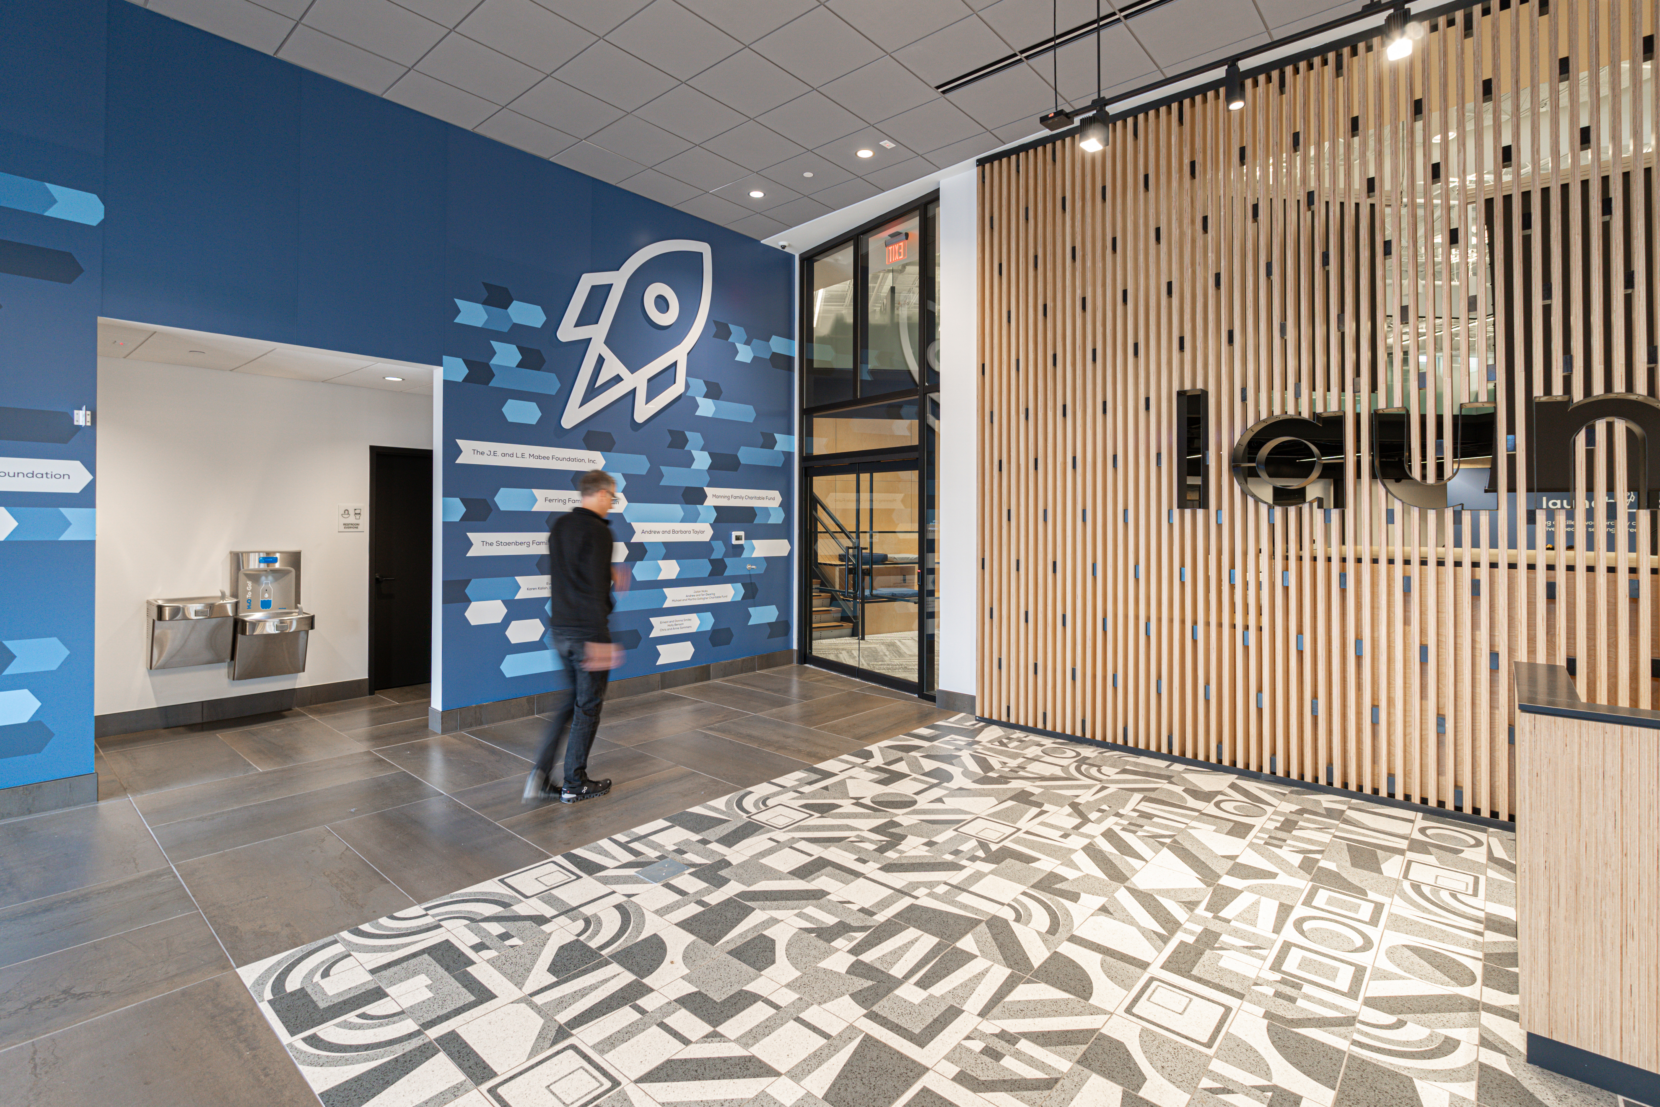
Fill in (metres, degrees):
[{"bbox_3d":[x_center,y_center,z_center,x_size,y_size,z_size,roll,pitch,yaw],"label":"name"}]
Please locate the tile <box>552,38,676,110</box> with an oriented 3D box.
[{"bbox_3d":[-1.387,-3.104,4.819,0.605,0.020,0.605,4,5,41],"label":"tile"}]

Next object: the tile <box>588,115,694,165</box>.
[{"bbox_3d":[-1.444,-3.156,5.661,0.603,0.020,0.603,4,5,41],"label":"tile"}]

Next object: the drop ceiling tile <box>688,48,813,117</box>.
[{"bbox_3d":[-0.525,-3.089,4.868,0.603,0.020,0.603,4,5,41],"label":"drop ceiling tile"}]

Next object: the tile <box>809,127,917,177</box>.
[{"bbox_3d":[0.275,-3.150,5.792,0.610,0.020,0.610,4,5,41],"label":"tile"}]

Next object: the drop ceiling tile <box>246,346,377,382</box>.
[{"bbox_3d":[-3.883,-1.397,5.461,1.230,0.020,0.605,4,5,41],"label":"drop ceiling tile"}]

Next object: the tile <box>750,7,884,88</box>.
[{"bbox_3d":[-0.067,-3.061,4.480,0.605,0.020,0.605,4,5,41],"label":"tile"}]

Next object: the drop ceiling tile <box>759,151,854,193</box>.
[{"bbox_3d":[-0.185,-3.183,6.192,0.610,0.020,0.610,4,5,41],"label":"drop ceiling tile"}]

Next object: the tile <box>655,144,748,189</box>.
[{"bbox_3d":[-1.045,-3.190,6.133,0.610,0.020,0.610,4,5,41],"label":"tile"}]

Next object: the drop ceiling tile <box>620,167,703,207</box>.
[{"bbox_3d":[-1.467,-3.221,6.501,0.513,0.020,0.610,4,5,41],"label":"drop ceiling tile"}]

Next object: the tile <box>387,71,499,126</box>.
[{"bbox_3d":[-2.671,-3.144,5.127,0.508,0.020,0.605,4,5,41],"label":"tile"}]

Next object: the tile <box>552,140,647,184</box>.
[{"bbox_3d":[-1.868,-3.194,6.043,0.513,0.020,0.610,4,5,41],"label":"tile"}]

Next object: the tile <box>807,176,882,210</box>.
[{"bbox_3d":[0.138,-3.205,6.561,0.610,0.020,0.372,4,5,41],"label":"tile"}]

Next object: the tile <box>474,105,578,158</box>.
[{"bbox_3d":[-2.271,-3.171,5.586,0.508,0.020,0.605,4,5,41],"label":"tile"}]

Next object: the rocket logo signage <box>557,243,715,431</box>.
[{"bbox_3d":[-1.688,-2.009,6.578,0.050,1.917,1.615,3,4,41],"label":"rocket logo signage"}]

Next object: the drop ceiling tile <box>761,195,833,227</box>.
[{"bbox_3d":[-0.293,-3.247,7.000,0.605,0.020,0.460,4,5,41],"label":"drop ceiling tile"}]

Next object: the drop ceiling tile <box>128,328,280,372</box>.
[{"bbox_3d":[-4.319,-1.378,5.049,1.260,0.020,0.600,4,5,41],"label":"drop ceiling tile"}]

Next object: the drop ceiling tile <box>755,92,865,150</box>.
[{"bbox_3d":[-0.124,-3.118,5.329,0.603,0.020,0.603,4,5,41],"label":"drop ceiling tile"}]

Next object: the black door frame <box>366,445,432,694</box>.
[{"bbox_3d":[-3.679,0.127,6.768,0.130,2.149,1.000,3,4,41],"label":"black door frame"}]

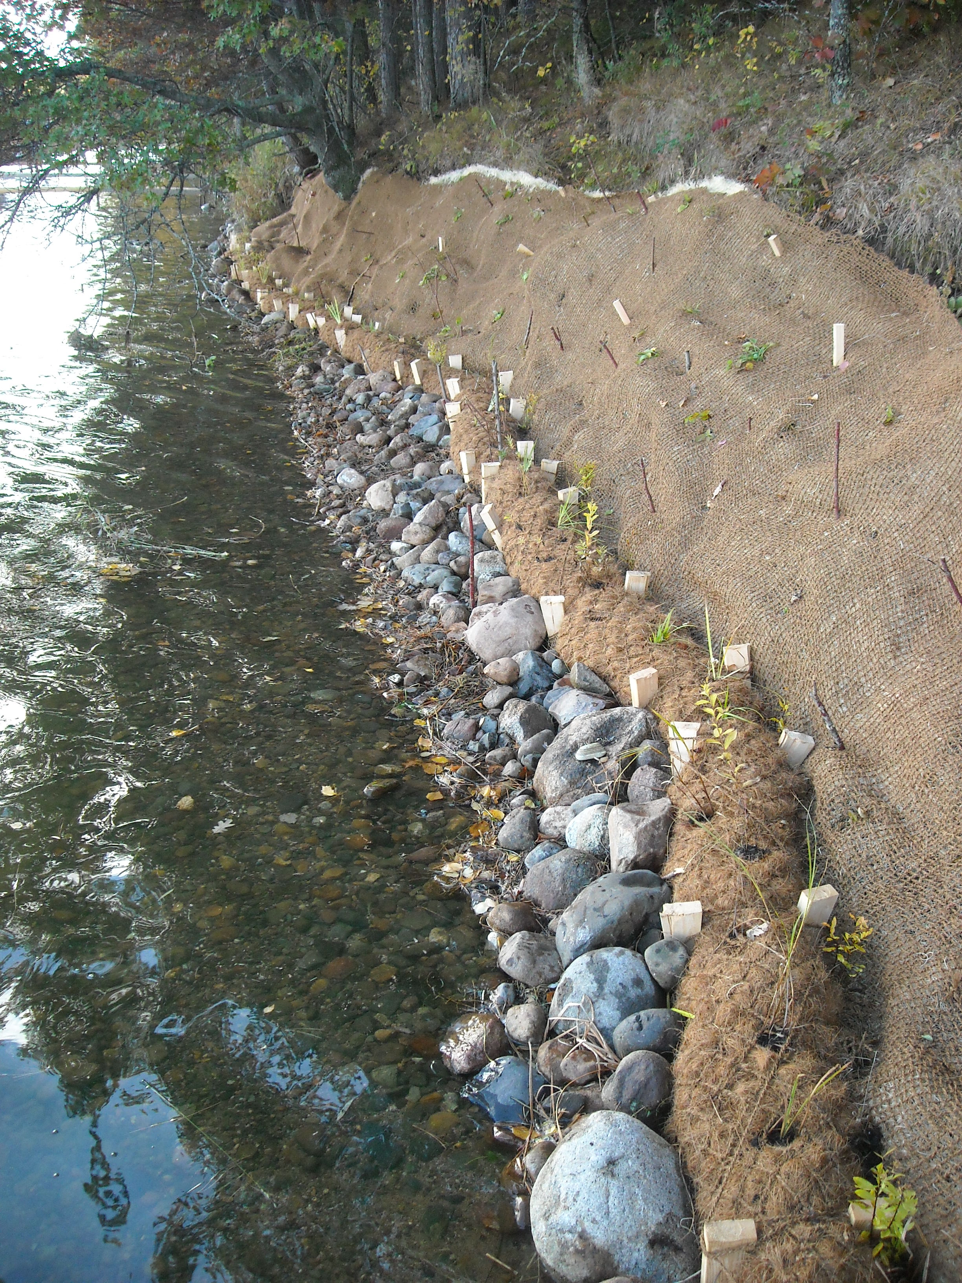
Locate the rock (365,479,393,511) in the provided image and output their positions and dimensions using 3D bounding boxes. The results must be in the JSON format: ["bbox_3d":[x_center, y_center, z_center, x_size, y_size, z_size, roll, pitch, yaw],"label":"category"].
[{"bbox_3d":[-0.583,-0.838,7.433,0.172,0.165,0.158,0,21,0],"label":"rock"}]

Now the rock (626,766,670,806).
[{"bbox_3d":[0.468,0.412,3.614,0.135,0.125,0.135,0,21,0],"label":"rock"}]

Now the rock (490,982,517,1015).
[{"bbox_3d":[0.054,0.817,2.983,0.062,0.060,0.070,0,21,0],"label":"rock"}]

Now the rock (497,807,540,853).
[{"bbox_3d":[0.104,0.524,3.601,0.120,0.120,0.130,0,21,0],"label":"rock"}]

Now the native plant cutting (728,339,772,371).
[{"bbox_3d":[1.349,-1.434,6.500,0.210,0.140,0.200,0,21,0],"label":"native plant cutting"}]

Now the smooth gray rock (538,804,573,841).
[{"bbox_3d":[0.212,0.506,3.592,0.110,0.100,0.115,0,21,0],"label":"smooth gray rock"}]

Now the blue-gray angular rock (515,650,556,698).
[{"bbox_3d":[0.192,0.120,4.711,0.160,0.160,0.200,-4,21,-9],"label":"blue-gray angular rock"}]

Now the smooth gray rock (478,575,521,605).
[{"bbox_3d":[0.082,-0.211,5.567,0.187,0.141,0.141,-4,21,-9],"label":"smooth gray rock"}]

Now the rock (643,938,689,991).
[{"bbox_3d":[0.413,0.718,2.894,0.100,0.095,0.135,-2,21,-5],"label":"rock"}]

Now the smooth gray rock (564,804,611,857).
[{"bbox_3d":[0.310,0.544,3.704,0.145,0.152,0.140,-4,21,-9],"label":"smooth gray rock"}]

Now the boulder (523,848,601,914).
[{"bbox_3d":[0.210,0.614,3.288,0.205,0.150,0.190,0,21,0],"label":"boulder"}]

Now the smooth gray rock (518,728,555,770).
[{"bbox_3d":[0.185,0.349,4.268,0.100,0.112,0.150,20,28,41],"label":"smooth gray rock"}]

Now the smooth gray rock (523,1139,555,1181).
[{"bbox_3d":[0.119,0.993,2.474,0.075,0.070,0.095,0,21,0],"label":"smooth gray rock"}]

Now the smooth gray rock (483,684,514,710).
[{"bbox_3d":[0.065,0.199,4.673,0.090,0.075,0.135,16,26,37],"label":"smooth gray rock"}]

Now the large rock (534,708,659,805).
[{"bbox_3d":[0.358,0.354,4.003,0.310,0.270,0.440,18,27,39],"label":"large rock"}]

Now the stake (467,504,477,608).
[{"bbox_3d":[-0.041,-0.348,5.457,0.024,0.476,0.024,-2,21,1],"label":"stake"}]

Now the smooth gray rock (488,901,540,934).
[{"bbox_3d":[0.089,0.735,3.428,0.149,0.087,0.106,4,21,9],"label":"smooth gray rock"}]

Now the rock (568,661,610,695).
[{"bbox_3d":[0.371,0.132,4.480,0.105,0.090,0.180,-16,26,-37],"label":"rock"}]

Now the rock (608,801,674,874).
[{"bbox_3d":[0.427,0.528,3.485,0.175,0.180,0.205,4,21,9],"label":"rock"}]

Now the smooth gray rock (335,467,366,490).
[{"bbox_3d":[-0.743,-0.926,7.400,0.175,0.125,0.150,0,21,0],"label":"smooth gray rock"}]

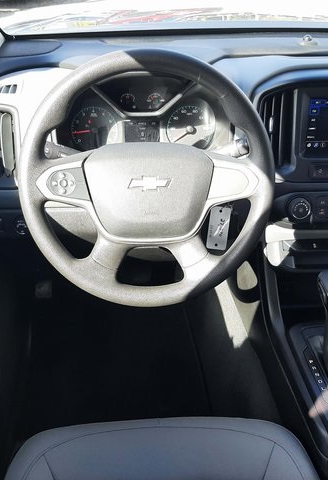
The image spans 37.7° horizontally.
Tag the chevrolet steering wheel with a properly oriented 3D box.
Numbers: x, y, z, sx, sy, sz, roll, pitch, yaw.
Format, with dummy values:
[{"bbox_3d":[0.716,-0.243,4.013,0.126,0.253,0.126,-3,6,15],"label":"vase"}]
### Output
[{"bbox_3d":[-0.026,-0.092,0.730,0.382,0.382,0.085,0,0,1],"label":"chevrolet steering wheel"}]

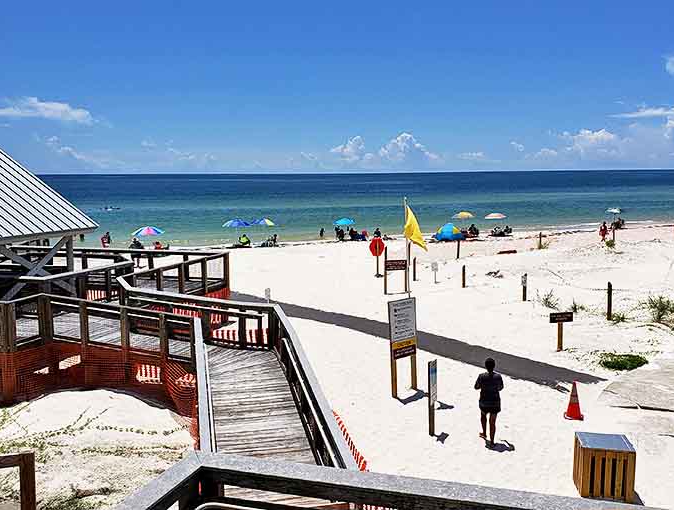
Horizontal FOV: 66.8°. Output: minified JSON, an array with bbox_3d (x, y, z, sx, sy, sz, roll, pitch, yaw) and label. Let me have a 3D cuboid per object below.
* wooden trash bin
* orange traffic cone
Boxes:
[{"bbox_3d":[4.374,3.480,8.399,0.765,0.886,0.493,1,9,10],"label":"wooden trash bin"},{"bbox_3d":[4.556,2.770,9.766,0.370,0.720,0.370,2,9,16],"label":"orange traffic cone"}]

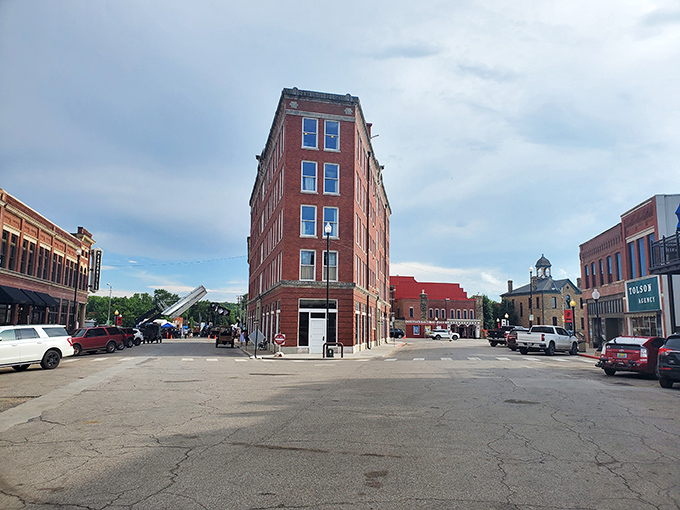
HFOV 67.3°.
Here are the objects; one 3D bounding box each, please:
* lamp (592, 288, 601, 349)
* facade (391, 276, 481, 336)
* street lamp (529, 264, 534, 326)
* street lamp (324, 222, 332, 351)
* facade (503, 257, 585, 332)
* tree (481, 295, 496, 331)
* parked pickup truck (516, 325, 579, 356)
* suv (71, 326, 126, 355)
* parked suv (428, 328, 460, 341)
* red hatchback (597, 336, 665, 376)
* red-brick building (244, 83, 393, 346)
[{"bbox_3d":[15.802,4.032,31.268,0.500,3.928,0.500,1,-8,0],"label":"lamp"},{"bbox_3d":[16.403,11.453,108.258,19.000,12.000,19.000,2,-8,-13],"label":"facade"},{"bbox_3d":[17.725,4.710,46.835,0.450,7.401,0.450,1,-8,0],"label":"street lamp"},{"bbox_3d":[-0.682,1.843,28.632,0.440,7.476,0.440,1,-8,0],"label":"street lamp"},{"bbox_3d":[36.228,7.378,87.905,11.500,14.600,11.500,3,-9,-15],"label":"facade"},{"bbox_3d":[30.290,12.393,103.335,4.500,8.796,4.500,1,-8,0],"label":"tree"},{"bbox_3d":[13.894,5.641,33.962,2.060,1.920,5.870,-7,-11,43],"label":"parked pickup truck"},{"bbox_3d":[-18.363,6.219,37.267,2.000,1.930,5.200,-4,-10,31],"label":"suv"},{"bbox_3d":[16.078,12.360,79.067,4.750,1.740,1.920,2,-8,-10],"label":"parked suv"},{"bbox_3d":[11.961,3.919,20.264,1.750,1.490,4.500,-7,-11,43],"label":"red hatchback"},{"bbox_3d":[0.393,0.133,46.908,17.338,16.238,30.598,2,-8,-10],"label":"red-brick building"}]

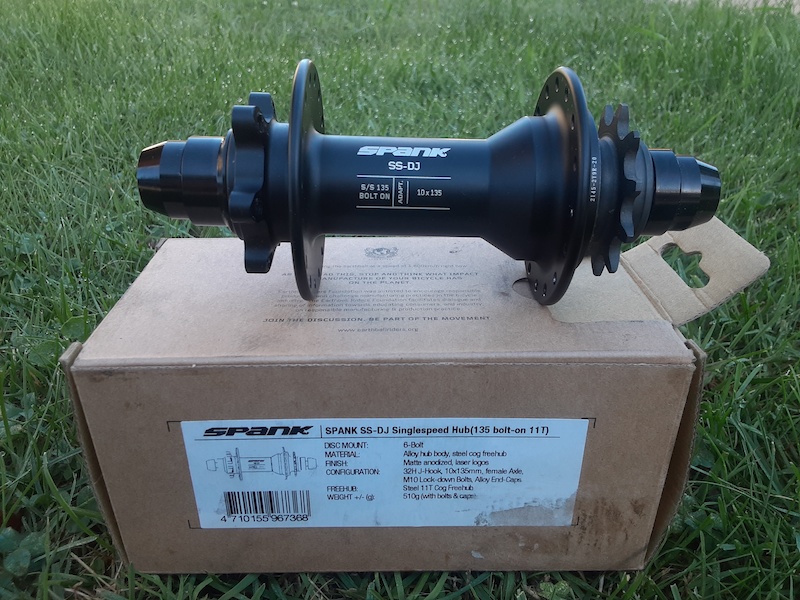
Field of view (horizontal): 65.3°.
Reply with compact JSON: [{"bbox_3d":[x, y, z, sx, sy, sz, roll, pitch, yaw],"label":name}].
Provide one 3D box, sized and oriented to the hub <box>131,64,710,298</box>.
[{"bbox_3d":[0.009,-0.033,0.182,0.165,0.068,0.068,1,28,-2],"label":"hub"}]

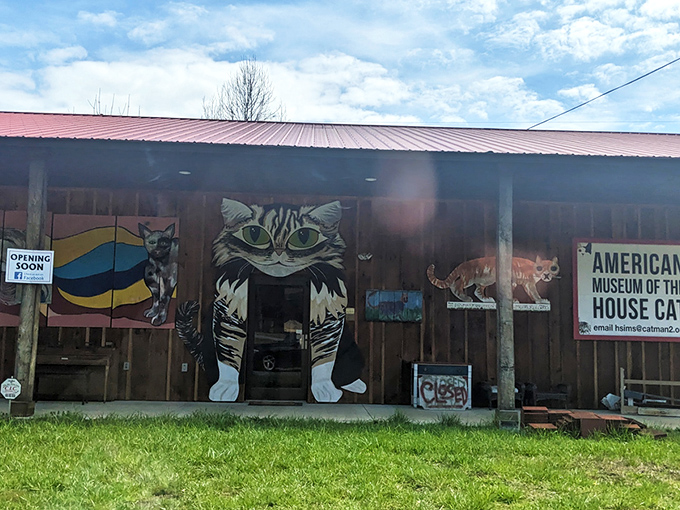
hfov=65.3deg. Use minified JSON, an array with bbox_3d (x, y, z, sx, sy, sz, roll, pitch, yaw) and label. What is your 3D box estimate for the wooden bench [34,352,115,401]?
[{"bbox_3d":[-4.168,1.893,8.260,1.270,0.820,0.400,1,-6,-2],"label":"wooden bench"}]

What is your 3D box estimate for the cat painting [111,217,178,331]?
[{"bbox_3d":[-3.158,0.283,8.657,1.009,1.811,0.040,1,-6,-2],"label":"cat painting"}]

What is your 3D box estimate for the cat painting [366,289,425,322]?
[{"bbox_3d":[0.895,0.847,8.733,0.928,0.507,0.040,1,-6,-2],"label":"cat painting"}]

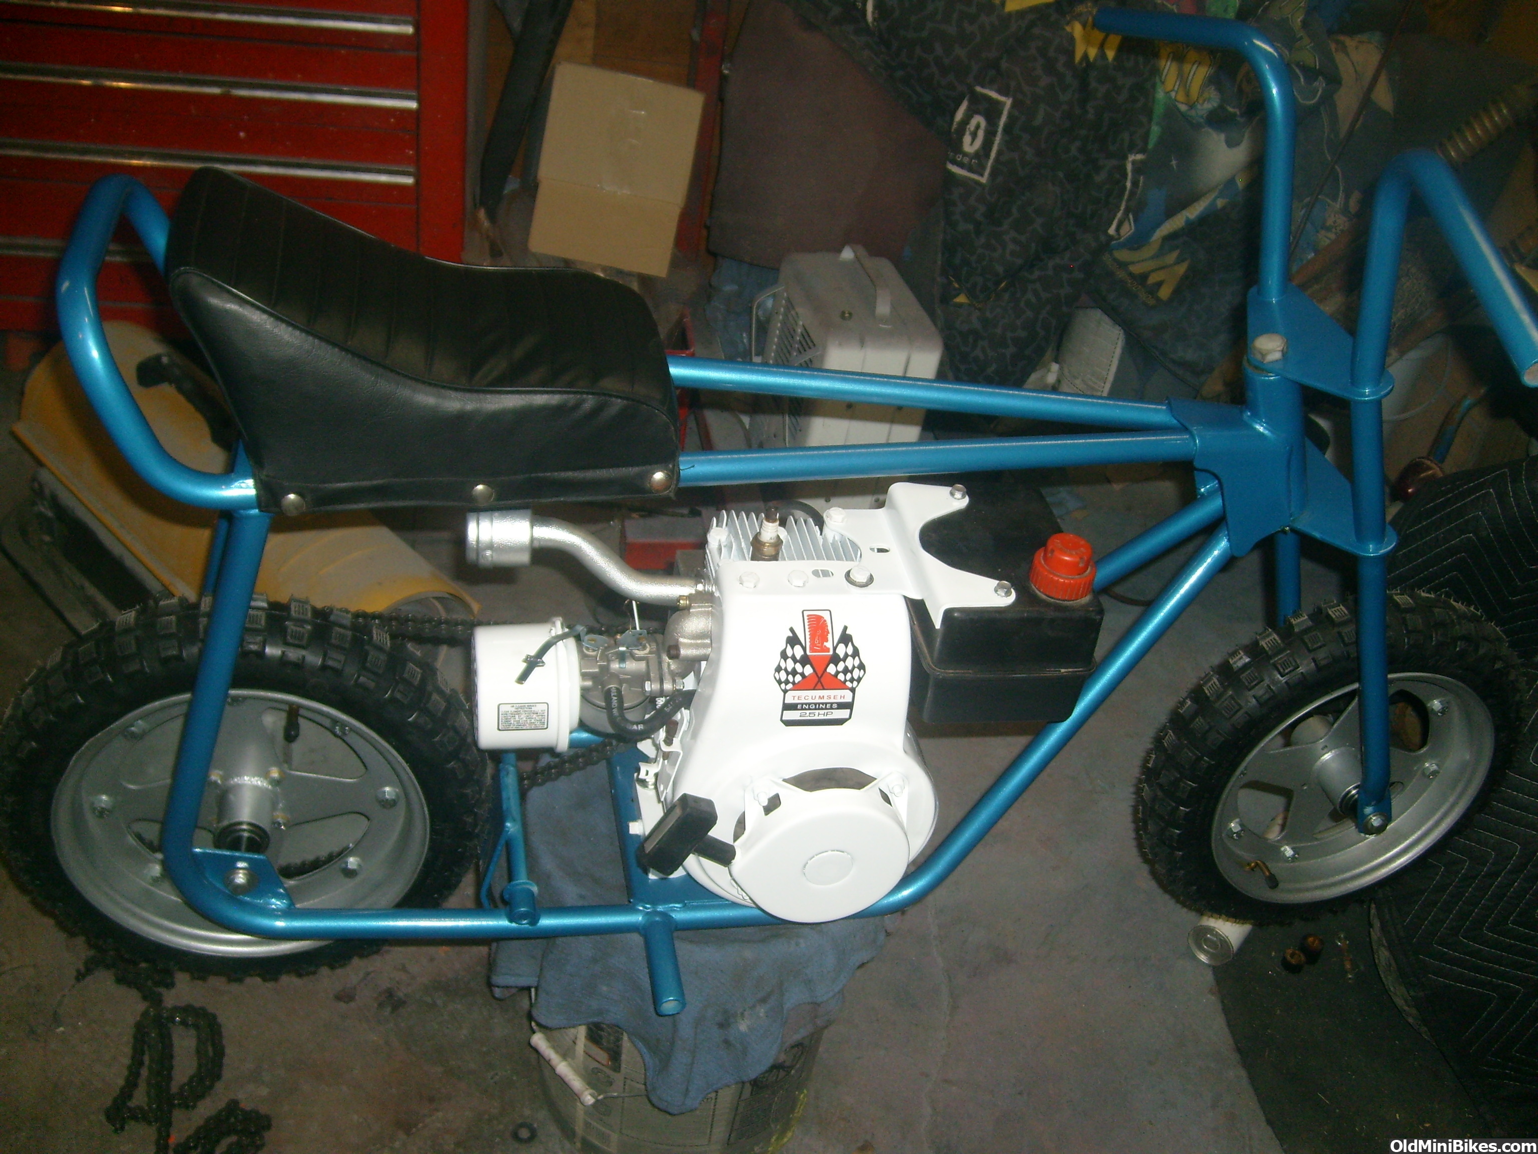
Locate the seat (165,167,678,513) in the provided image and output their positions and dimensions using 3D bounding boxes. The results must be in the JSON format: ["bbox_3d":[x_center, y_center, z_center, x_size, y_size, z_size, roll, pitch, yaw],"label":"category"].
[{"bbox_3d":[-0.231,-0.168,1.096,0.329,0.175,0.206,1,33,-12],"label":"seat"}]

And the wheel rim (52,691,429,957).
[{"bbox_3d":[-0.417,0.182,1.255,0.278,0.278,0.080,1,33,-12],"label":"wheel rim"}]

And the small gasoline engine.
[{"bbox_3d":[0.005,0.100,1.284,0.505,0.318,0.278,1,33,-12],"label":"small gasoline engine"}]

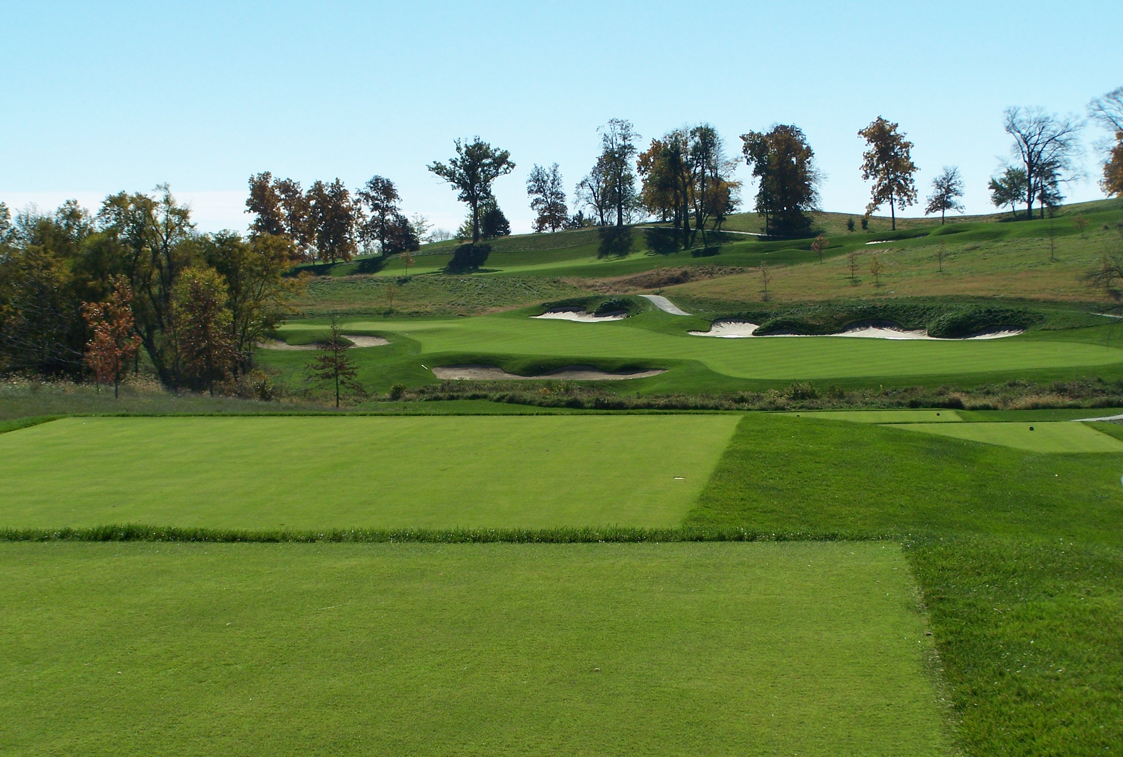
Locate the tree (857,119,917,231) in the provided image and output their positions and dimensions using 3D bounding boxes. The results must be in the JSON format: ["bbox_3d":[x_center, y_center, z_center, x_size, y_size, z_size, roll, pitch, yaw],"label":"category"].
[{"bbox_3d":[48.700,-30.670,325.000,8.910,16.910,8.470,0,2,0],"label":"tree"}]

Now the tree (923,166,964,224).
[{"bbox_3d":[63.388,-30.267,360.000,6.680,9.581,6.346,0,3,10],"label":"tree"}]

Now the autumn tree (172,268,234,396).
[{"bbox_3d":[-16.910,-2.260,103.000,2.950,6.060,2.800,0,2,0],"label":"autumn tree"}]

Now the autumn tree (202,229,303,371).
[{"bbox_3d":[-17.040,-4.110,120.000,5.570,8.180,5.290,0,2,0],"label":"autumn tree"}]

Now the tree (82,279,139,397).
[{"bbox_3d":[-20.300,-1.857,98.000,2.688,5.493,2.554,-1,3,-12],"label":"tree"}]

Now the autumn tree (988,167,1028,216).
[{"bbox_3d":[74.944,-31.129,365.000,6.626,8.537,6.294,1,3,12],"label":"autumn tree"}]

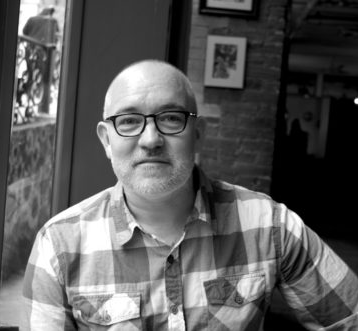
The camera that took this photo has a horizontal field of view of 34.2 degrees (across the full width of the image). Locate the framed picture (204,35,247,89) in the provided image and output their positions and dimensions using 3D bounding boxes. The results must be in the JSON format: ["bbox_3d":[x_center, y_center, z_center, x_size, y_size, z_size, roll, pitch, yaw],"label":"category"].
[{"bbox_3d":[0.279,-0.622,3.490,0.235,0.307,0.024,5,2,0],"label":"framed picture"}]

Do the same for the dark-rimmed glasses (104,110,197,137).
[{"bbox_3d":[-0.050,-0.068,1.035,0.145,0.047,0.145,-3,1,-3],"label":"dark-rimmed glasses"}]

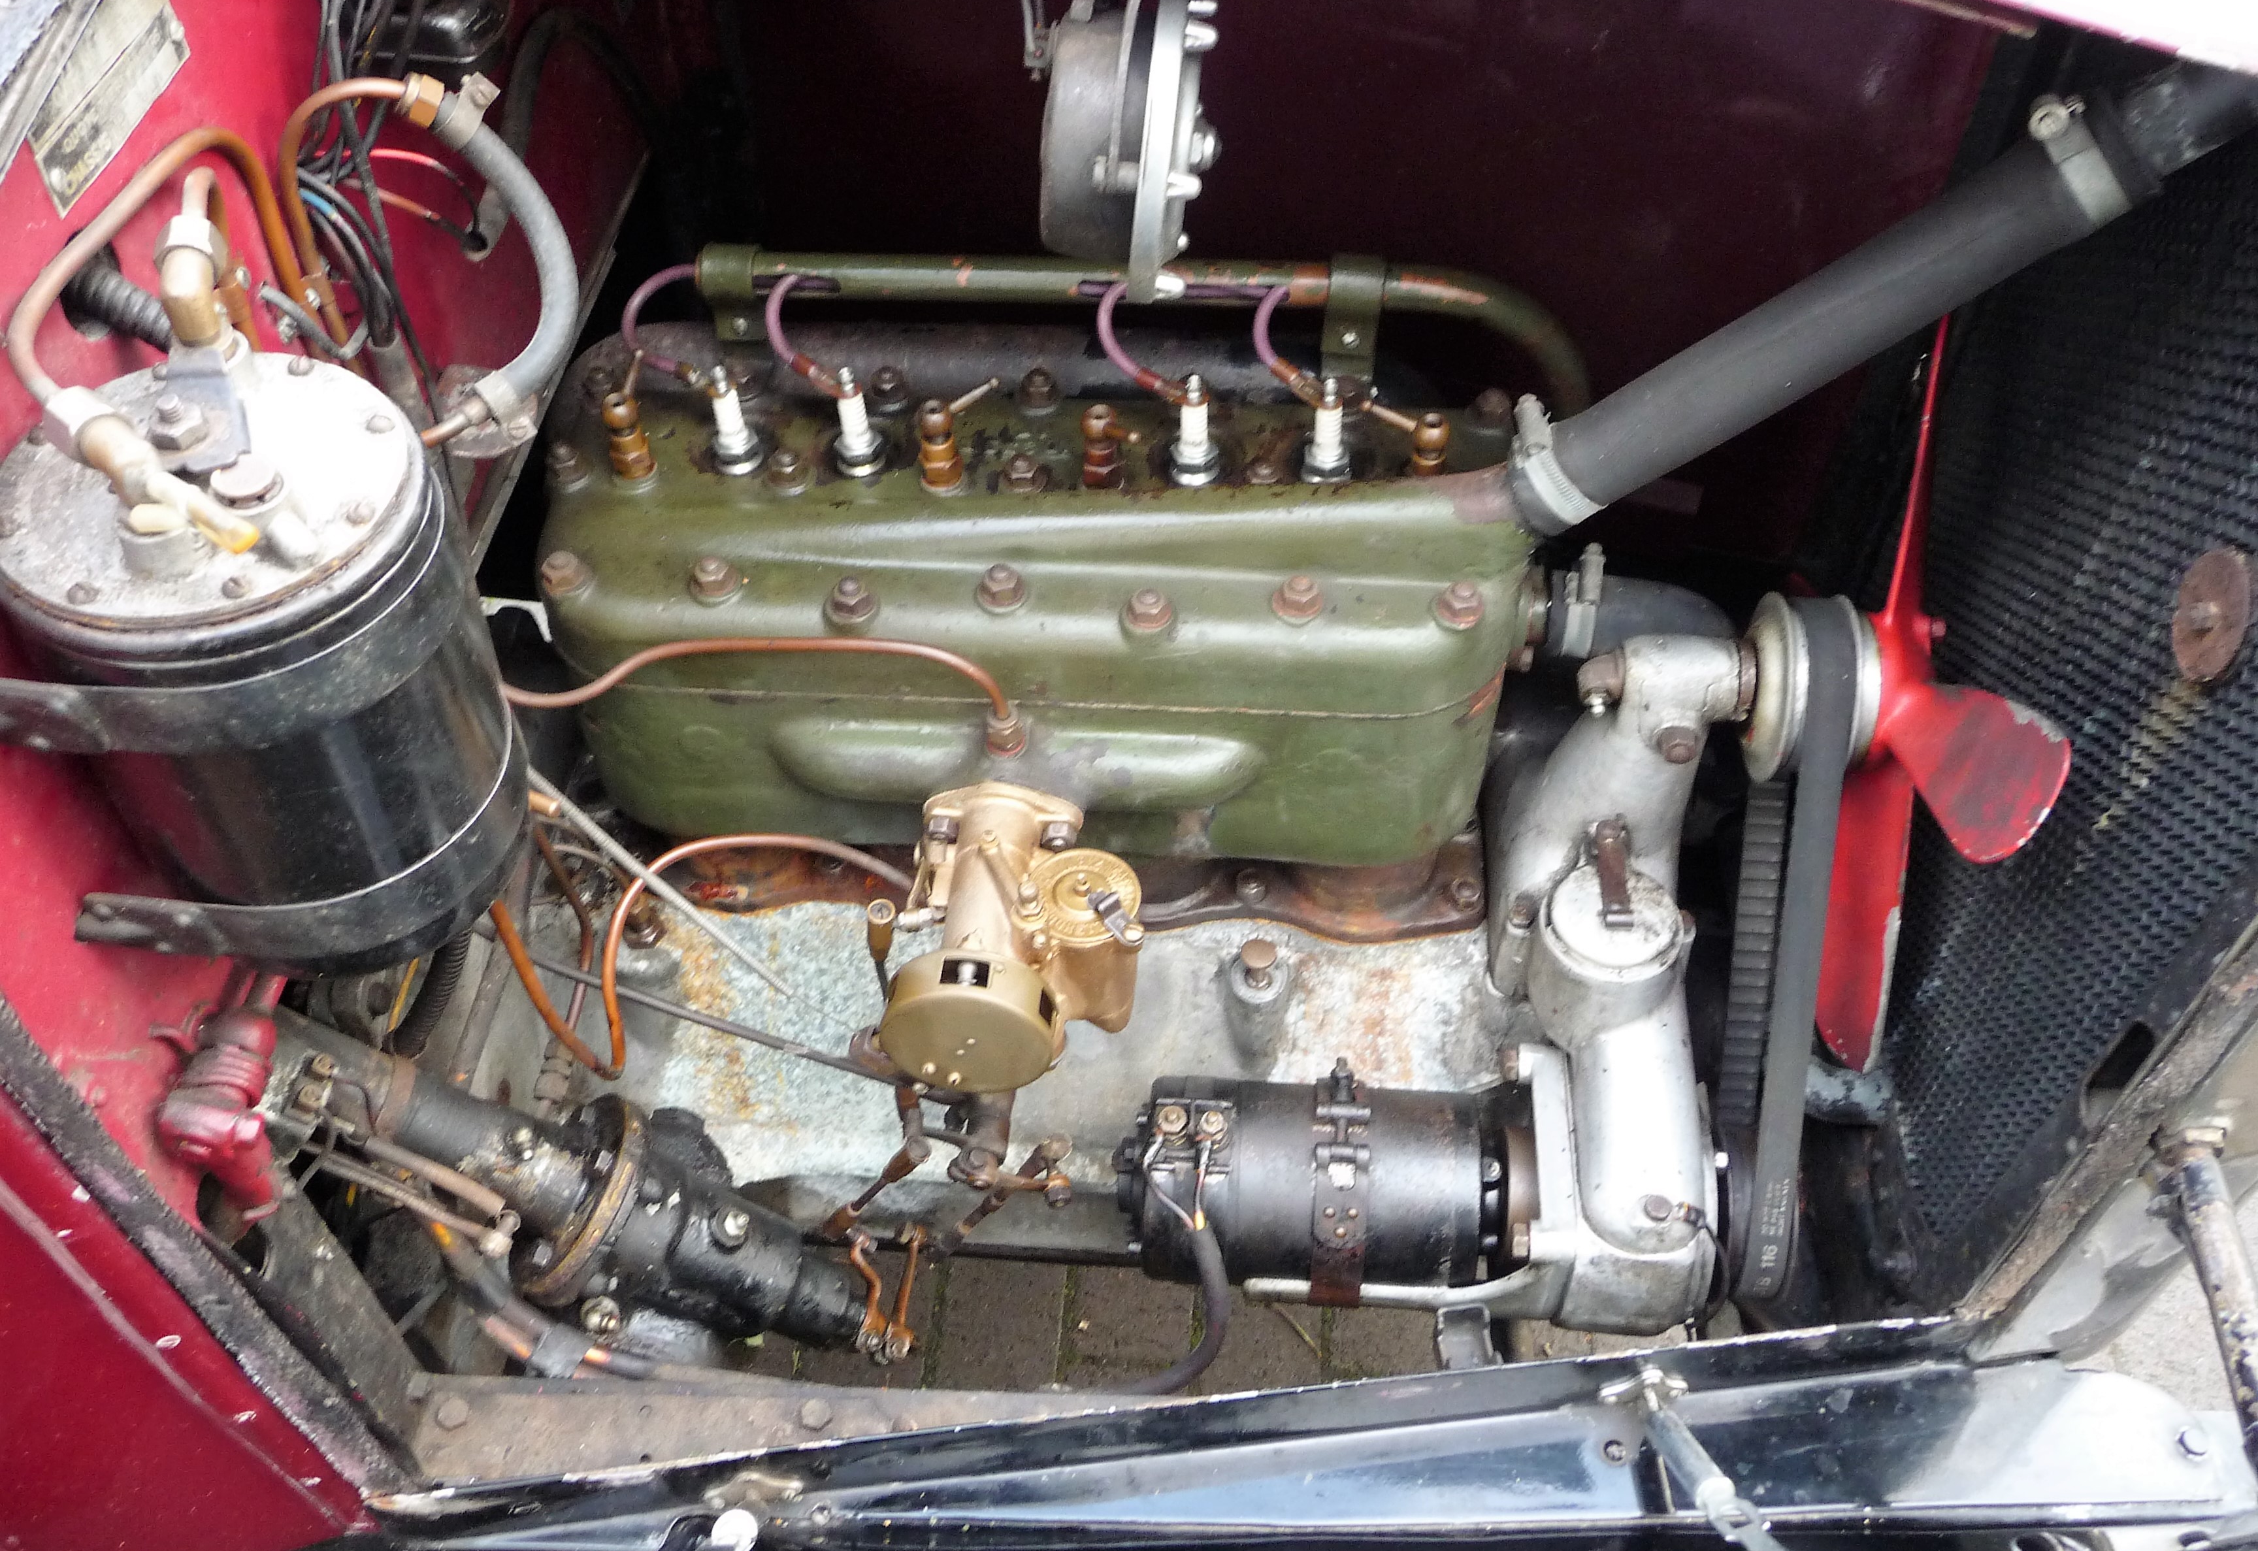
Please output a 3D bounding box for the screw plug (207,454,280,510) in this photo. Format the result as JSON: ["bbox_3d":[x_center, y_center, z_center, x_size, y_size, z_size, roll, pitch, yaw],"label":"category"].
[{"bbox_3d":[-0.275,-0.091,0.568,0.022,0.009,0.022,6,50,2],"label":"screw plug"}]

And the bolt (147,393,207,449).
[{"bbox_3d":[-0.306,-0.113,0.588,0.018,0.016,0.017,6,50,2],"label":"bolt"}]

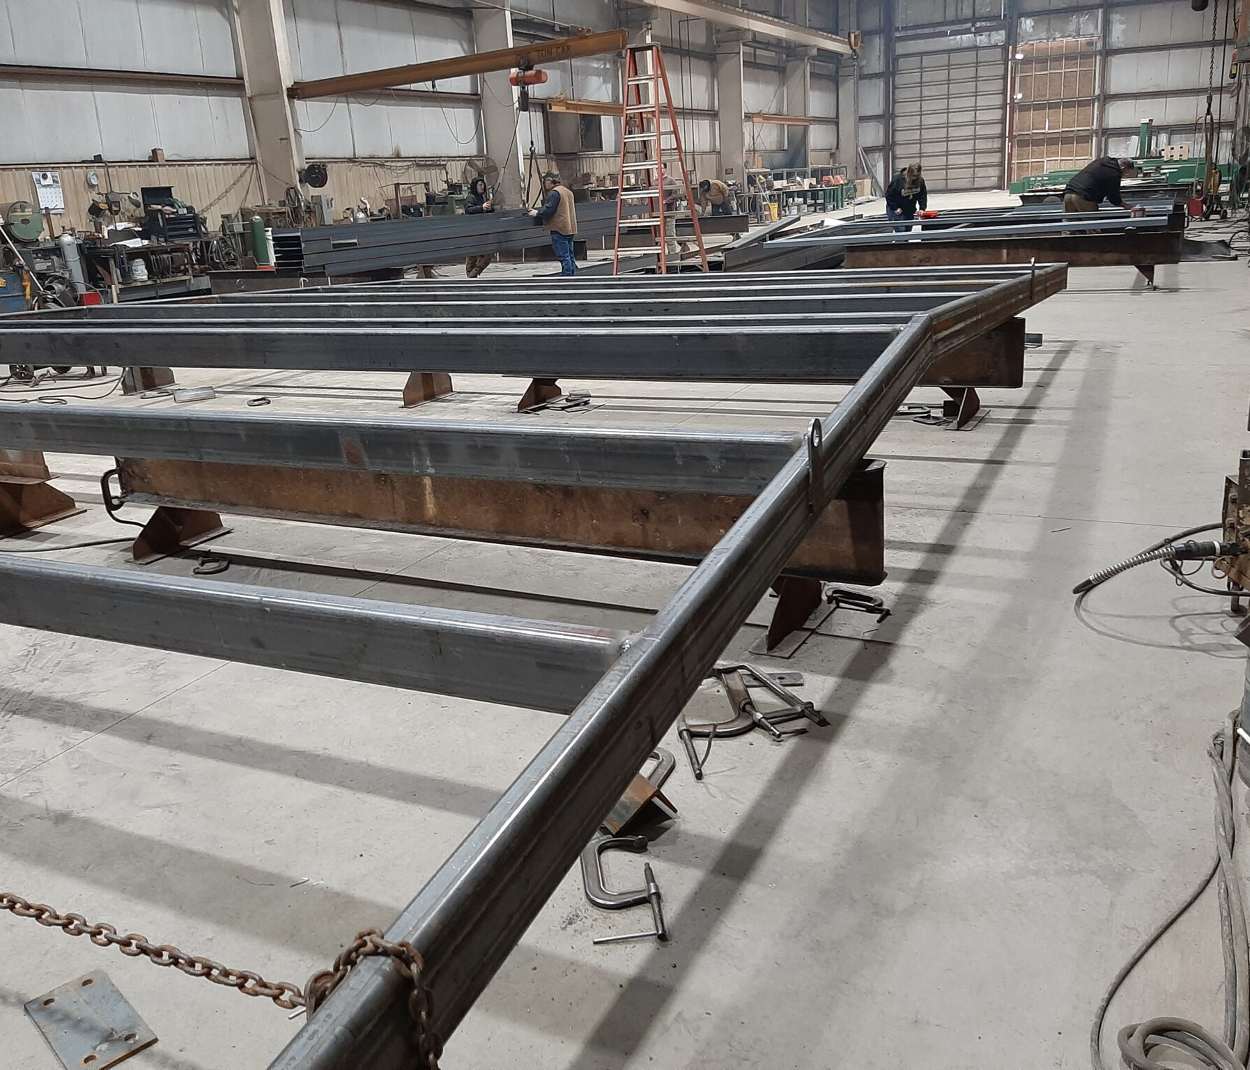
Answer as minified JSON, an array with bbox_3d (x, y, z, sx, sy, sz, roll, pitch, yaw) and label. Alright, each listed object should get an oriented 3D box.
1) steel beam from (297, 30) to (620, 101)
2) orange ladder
[{"bbox_3d":[-3.078,-7.837,18.005,7.375,0.320,0.160,8,22,32],"label":"steel beam"},{"bbox_3d":[0.342,-3.876,11.931,0.680,2.930,1.550,5,20,24],"label":"orange ladder"}]

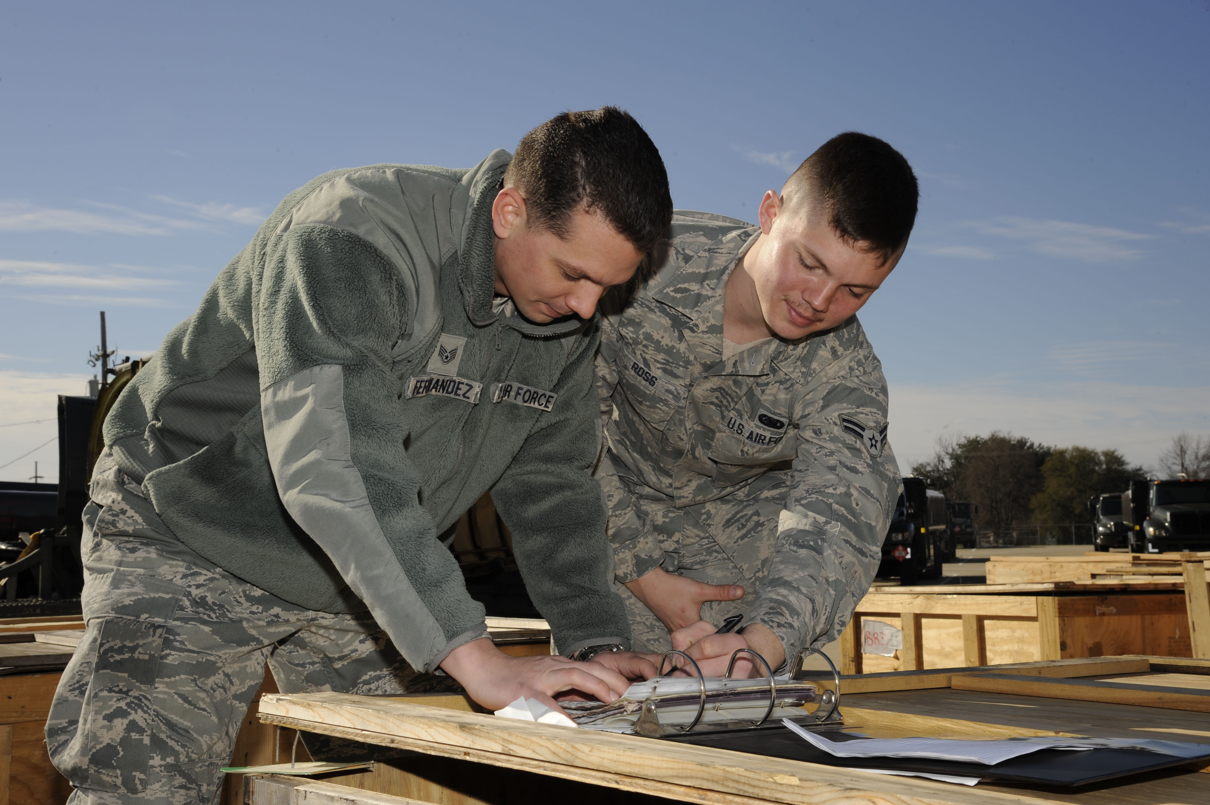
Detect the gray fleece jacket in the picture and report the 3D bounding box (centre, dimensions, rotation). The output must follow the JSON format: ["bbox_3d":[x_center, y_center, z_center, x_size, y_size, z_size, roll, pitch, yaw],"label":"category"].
[{"bbox_3d":[-0.310,0.012,1.970,0.720,0.580,0.550,-5,-6,39],"label":"gray fleece jacket"}]

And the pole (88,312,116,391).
[{"bbox_3d":[-23.888,1.771,80.000,0.800,12.500,2.200,1,-5,-27],"label":"pole"}]

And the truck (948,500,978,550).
[{"bbox_3d":[20.180,6.892,95.878,2.500,2.700,8.000,-2,-4,13],"label":"truck"}]

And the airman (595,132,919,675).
[{"bbox_3d":[0.182,0.391,2.150,0.580,1.450,0.750,-1,-4,-5],"label":"airman"}]

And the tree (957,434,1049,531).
[{"bbox_3d":[27.456,5.767,116.000,6.200,7.600,6.000,-2,-4,14],"label":"tree"}]

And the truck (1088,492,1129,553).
[{"bbox_3d":[23.438,5.410,76.878,2.500,2.700,8.000,-2,-4,13],"label":"truck"}]

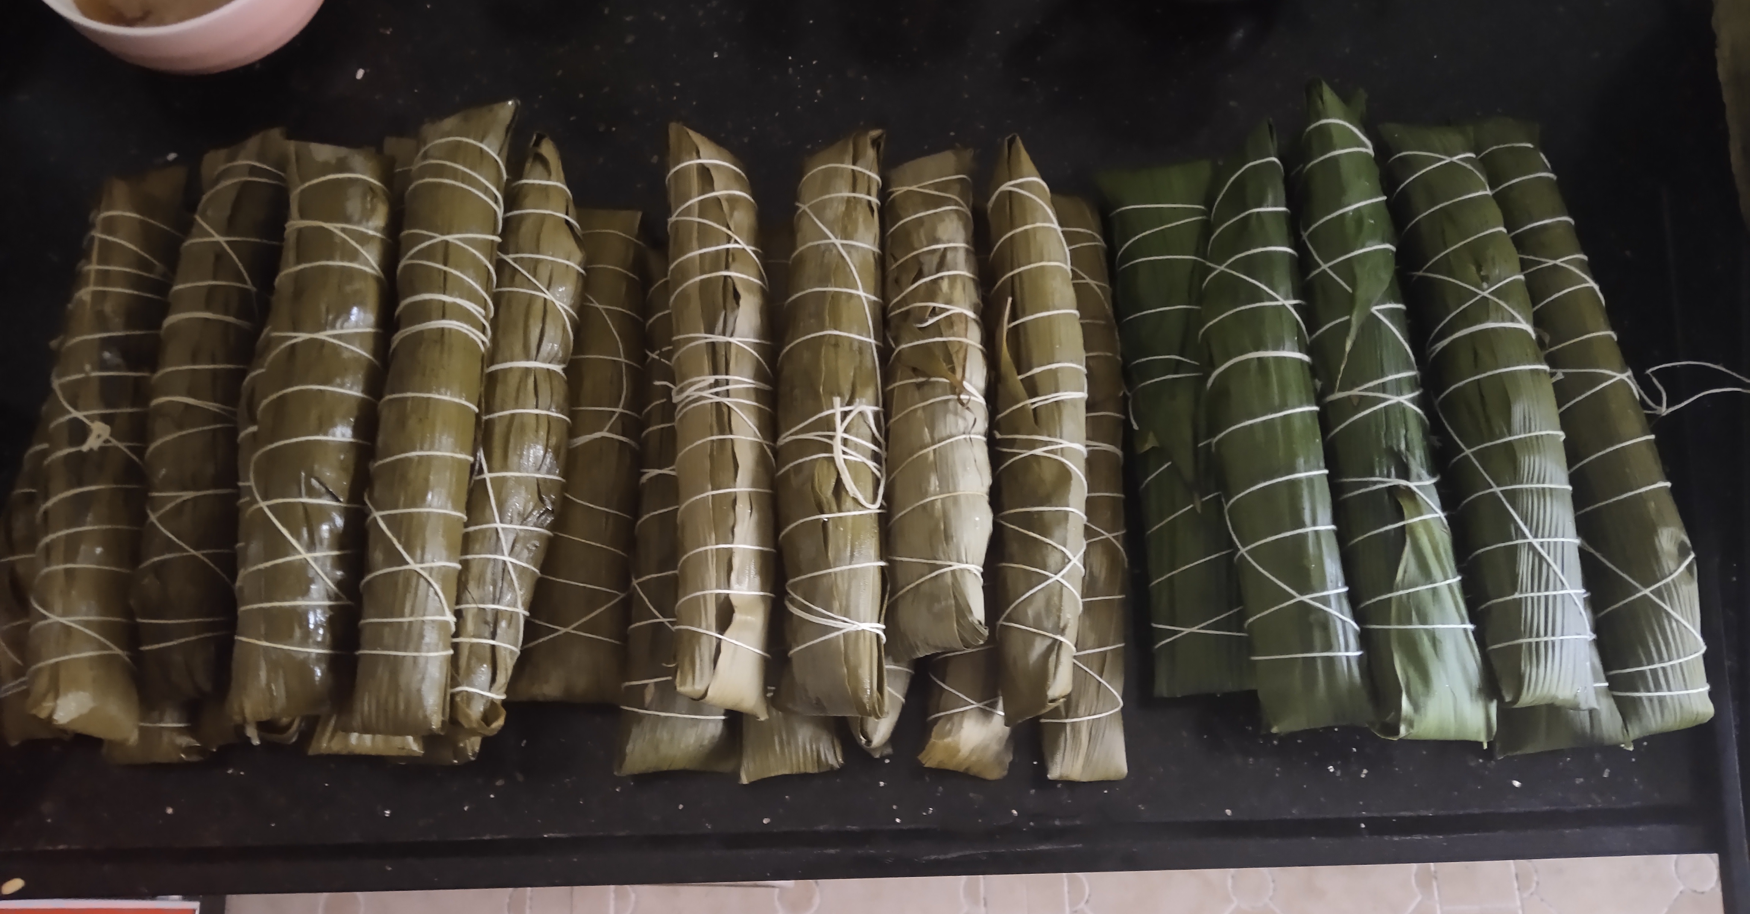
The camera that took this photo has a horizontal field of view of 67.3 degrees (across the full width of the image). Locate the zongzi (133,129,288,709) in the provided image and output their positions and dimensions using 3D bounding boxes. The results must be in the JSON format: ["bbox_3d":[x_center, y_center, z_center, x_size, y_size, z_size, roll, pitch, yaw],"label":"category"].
[{"bbox_3d":[-0.275,-0.022,0.555,0.040,0.034,0.253,-3,72,-2],"label":"zongzi"}]

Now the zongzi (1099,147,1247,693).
[{"bbox_3d":[0.136,-0.018,0.583,0.046,0.033,0.248,0,72,-1],"label":"zongzi"}]

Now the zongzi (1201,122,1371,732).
[{"bbox_3d":[0.182,-0.023,0.599,0.048,0.042,0.289,-2,73,-1],"label":"zongzi"}]

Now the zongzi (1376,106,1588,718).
[{"bbox_3d":[0.277,-0.027,0.596,0.046,0.040,0.278,-3,73,-1],"label":"zongzi"}]

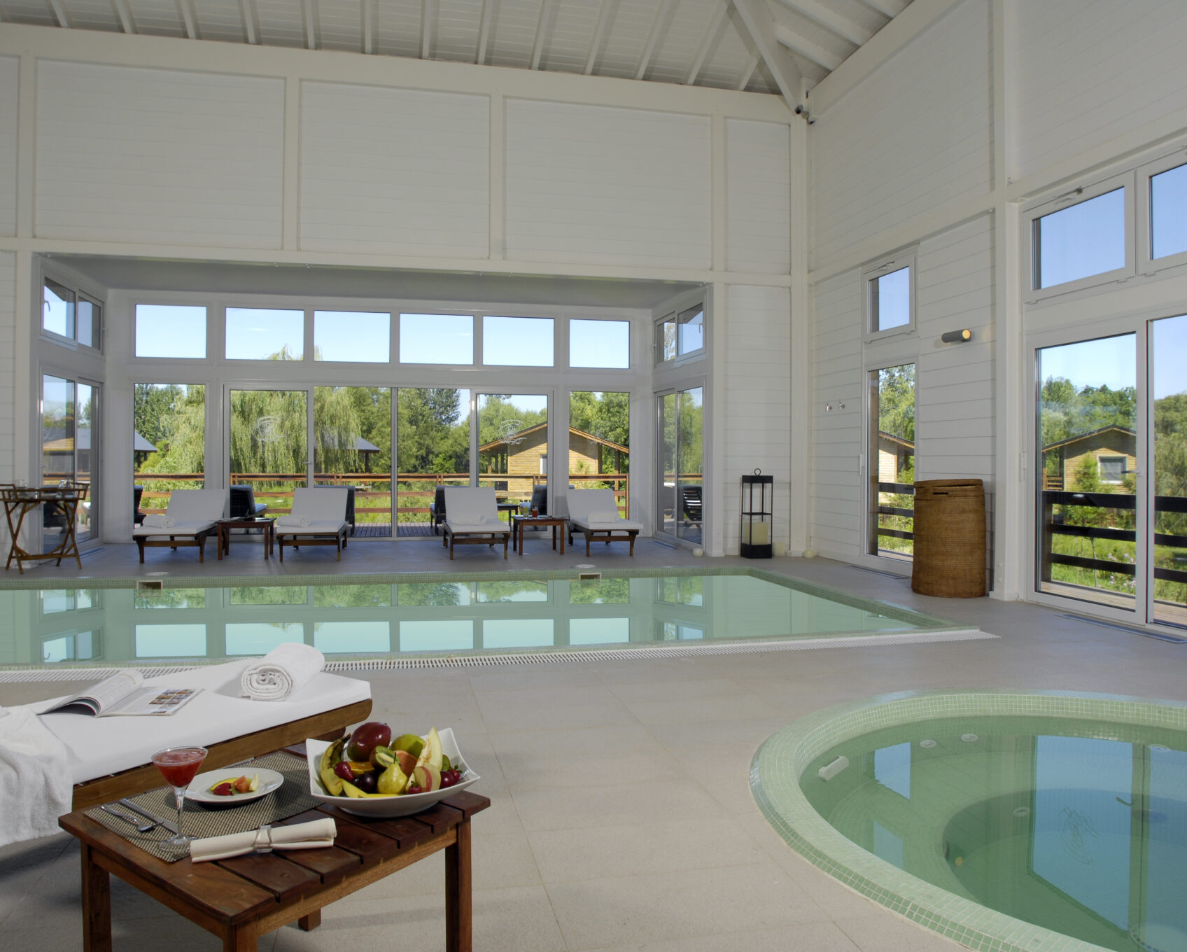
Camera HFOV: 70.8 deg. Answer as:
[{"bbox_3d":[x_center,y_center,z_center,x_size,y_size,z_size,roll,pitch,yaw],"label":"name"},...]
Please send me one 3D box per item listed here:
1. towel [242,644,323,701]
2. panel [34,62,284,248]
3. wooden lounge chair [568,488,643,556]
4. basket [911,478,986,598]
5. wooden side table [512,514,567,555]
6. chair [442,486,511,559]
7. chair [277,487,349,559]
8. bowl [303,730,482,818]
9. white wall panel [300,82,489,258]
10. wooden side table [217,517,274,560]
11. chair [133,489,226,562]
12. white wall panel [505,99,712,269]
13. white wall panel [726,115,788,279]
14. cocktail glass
[{"bbox_3d":[-0.944,0.591,2.567,0.145,0.112,0.330,0,1,-2],"label":"towel"},{"bbox_3d":[-4.530,-3.368,8.805,2.429,1.835,0.060,0,1,-11],"label":"panel"},{"bbox_3d":[0.115,0.590,10.943,0.650,0.810,1.760,0,1,-11],"label":"wooden lounge chair"},{"bbox_3d":[3.006,0.517,7.053,0.575,0.939,0.575,1,1,35],"label":"basket"},{"bbox_3d":[-0.695,0.763,10.770,0.570,0.460,0.590,0,1,-11],"label":"wooden side table"},{"bbox_3d":[-1.512,0.585,10.653,0.670,0.810,1.794,0,1,-12],"label":"chair"},{"bbox_3d":[-3.312,0.558,9.999,0.678,0.758,1.823,0,1,-14],"label":"chair"},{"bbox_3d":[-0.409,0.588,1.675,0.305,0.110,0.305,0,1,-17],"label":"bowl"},{"bbox_3d":[-2.279,-3.523,9.689,2.152,1.938,0.050,0,1,-11],"label":"white wall panel"},{"bbox_3d":[-4.161,0.753,10.036,0.560,0.460,0.570,0,1,-11],"label":"wooden side table"},{"bbox_3d":[-4.914,0.575,10.026,0.670,0.810,1.763,0,1,-14],"label":"chair"},{"bbox_3d":[0.211,-3.361,9.709,2.448,1.825,0.060,0,1,-11],"label":"white wall panel"},{"bbox_3d":[2.064,-3.499,10.510,0.873,1.895,0.050,0,1,-11],"label":"white wall panel"},{"bbox_3d":[-0.725,0.566,1.462,0.088,0.157,0.088,0,1,-12],"label":"cocktail glass"}]

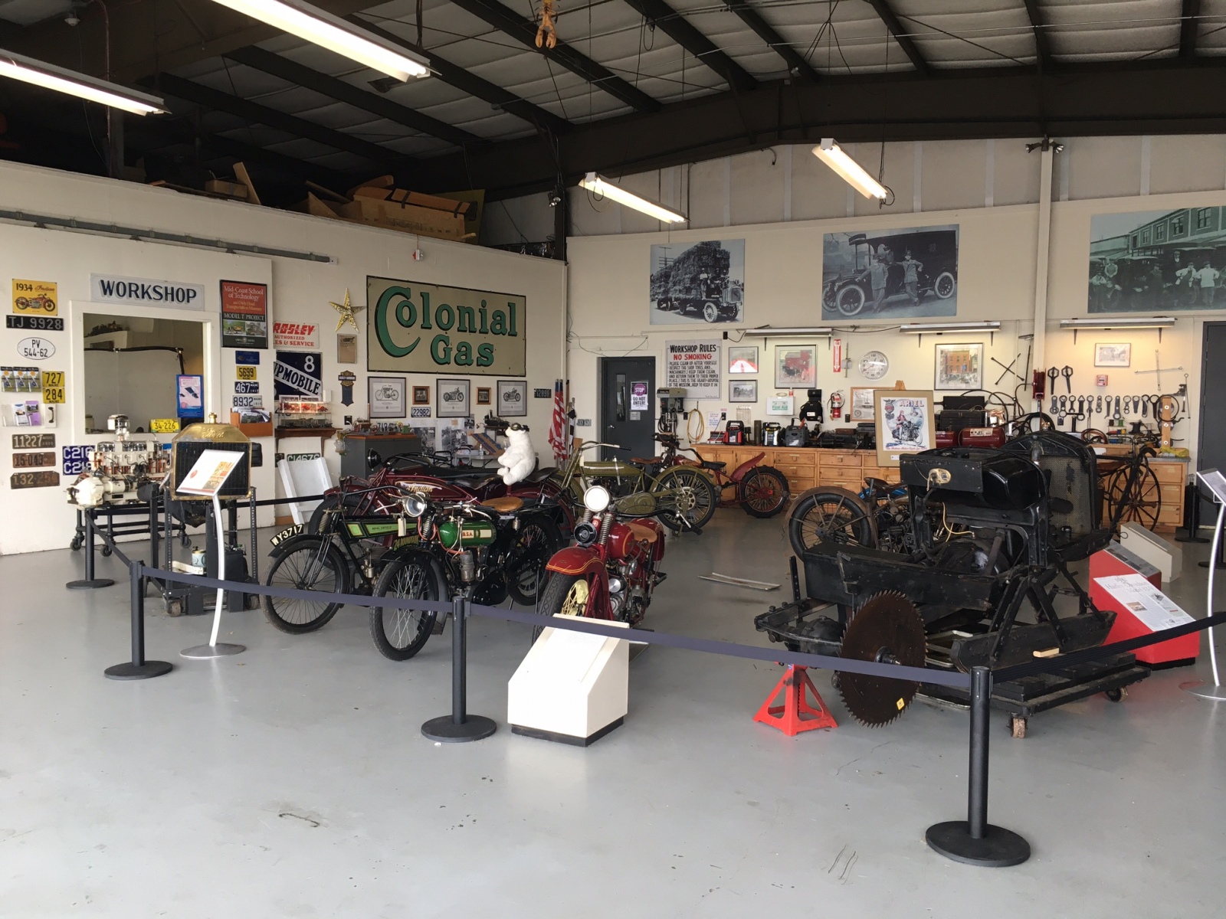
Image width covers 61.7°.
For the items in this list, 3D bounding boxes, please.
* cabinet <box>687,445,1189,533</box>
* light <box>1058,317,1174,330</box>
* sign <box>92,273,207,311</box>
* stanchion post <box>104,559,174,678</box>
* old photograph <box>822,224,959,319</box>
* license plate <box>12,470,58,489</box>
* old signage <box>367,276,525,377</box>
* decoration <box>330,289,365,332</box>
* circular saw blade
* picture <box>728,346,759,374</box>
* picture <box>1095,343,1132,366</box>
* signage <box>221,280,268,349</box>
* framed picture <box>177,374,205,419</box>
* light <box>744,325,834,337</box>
[{"bbox_3d":[4.041,0.308,13.576,6.232,0.885,0.800,2,4,28],"label":"cabinet"},{"bbox_3d":[6.309,-1.696,12.837,1.250,0.110,0.200,2,4,26],"label":"light"},{"bbox_3d":[-4.686,-1.677,10.390,0.020,0.273,1.190,3,4,37],"label":"sign"},{"bbox_3d":[-2.568,0.853,5.552,0.338,0.585,0.338,-1,4,-25],"label":"stanchion post"},{"bbox_3d":[3.838,-2.574,14.192,1.830,1.220,0.025,2,4,26],"label":"old photograph"},{"bbox_3d":[-5.386,0.189,9.587,0.010,0.144,0.432,3,4,37],"label":"license plate"},{"bbox_3d":[-2.225,-1.803,14.377,0.030,1.215,3.050,3,4,36],"label":"old signage"},{"bbox_3d":[-3.252,-1.810,12.514,0.080,0.535,0.545,3,4,37],"label":"decoration"},{"bbox_3d":[1.149,0.844,4.350,0.580,0.580,0.020,-2,4,-37],"label":"circular saw blade"},{"bbox_3d":[1.926,-1.459,15.095,0.467,0.391,0.030,2,4,28],"label":"picture"},{"bbox_3d":[6.070,-1.267,12.473,0.388,0.281,0.030,2,4,27],"label":"picture"},{"bbox_3d":[-4.041,-1.578,11.255,0.025,0.714,0.576,3,4,37],"label":"signage"},{"bbox_3d":[-4.599,-0.688,11.178,0.020,0.470,0.315,3,4,37],"label":"framed picture"},{"bbox_3d":[2.495,-1.802,14.581,1.260,0.120,0.240,2,4,27],"label":"light"}]

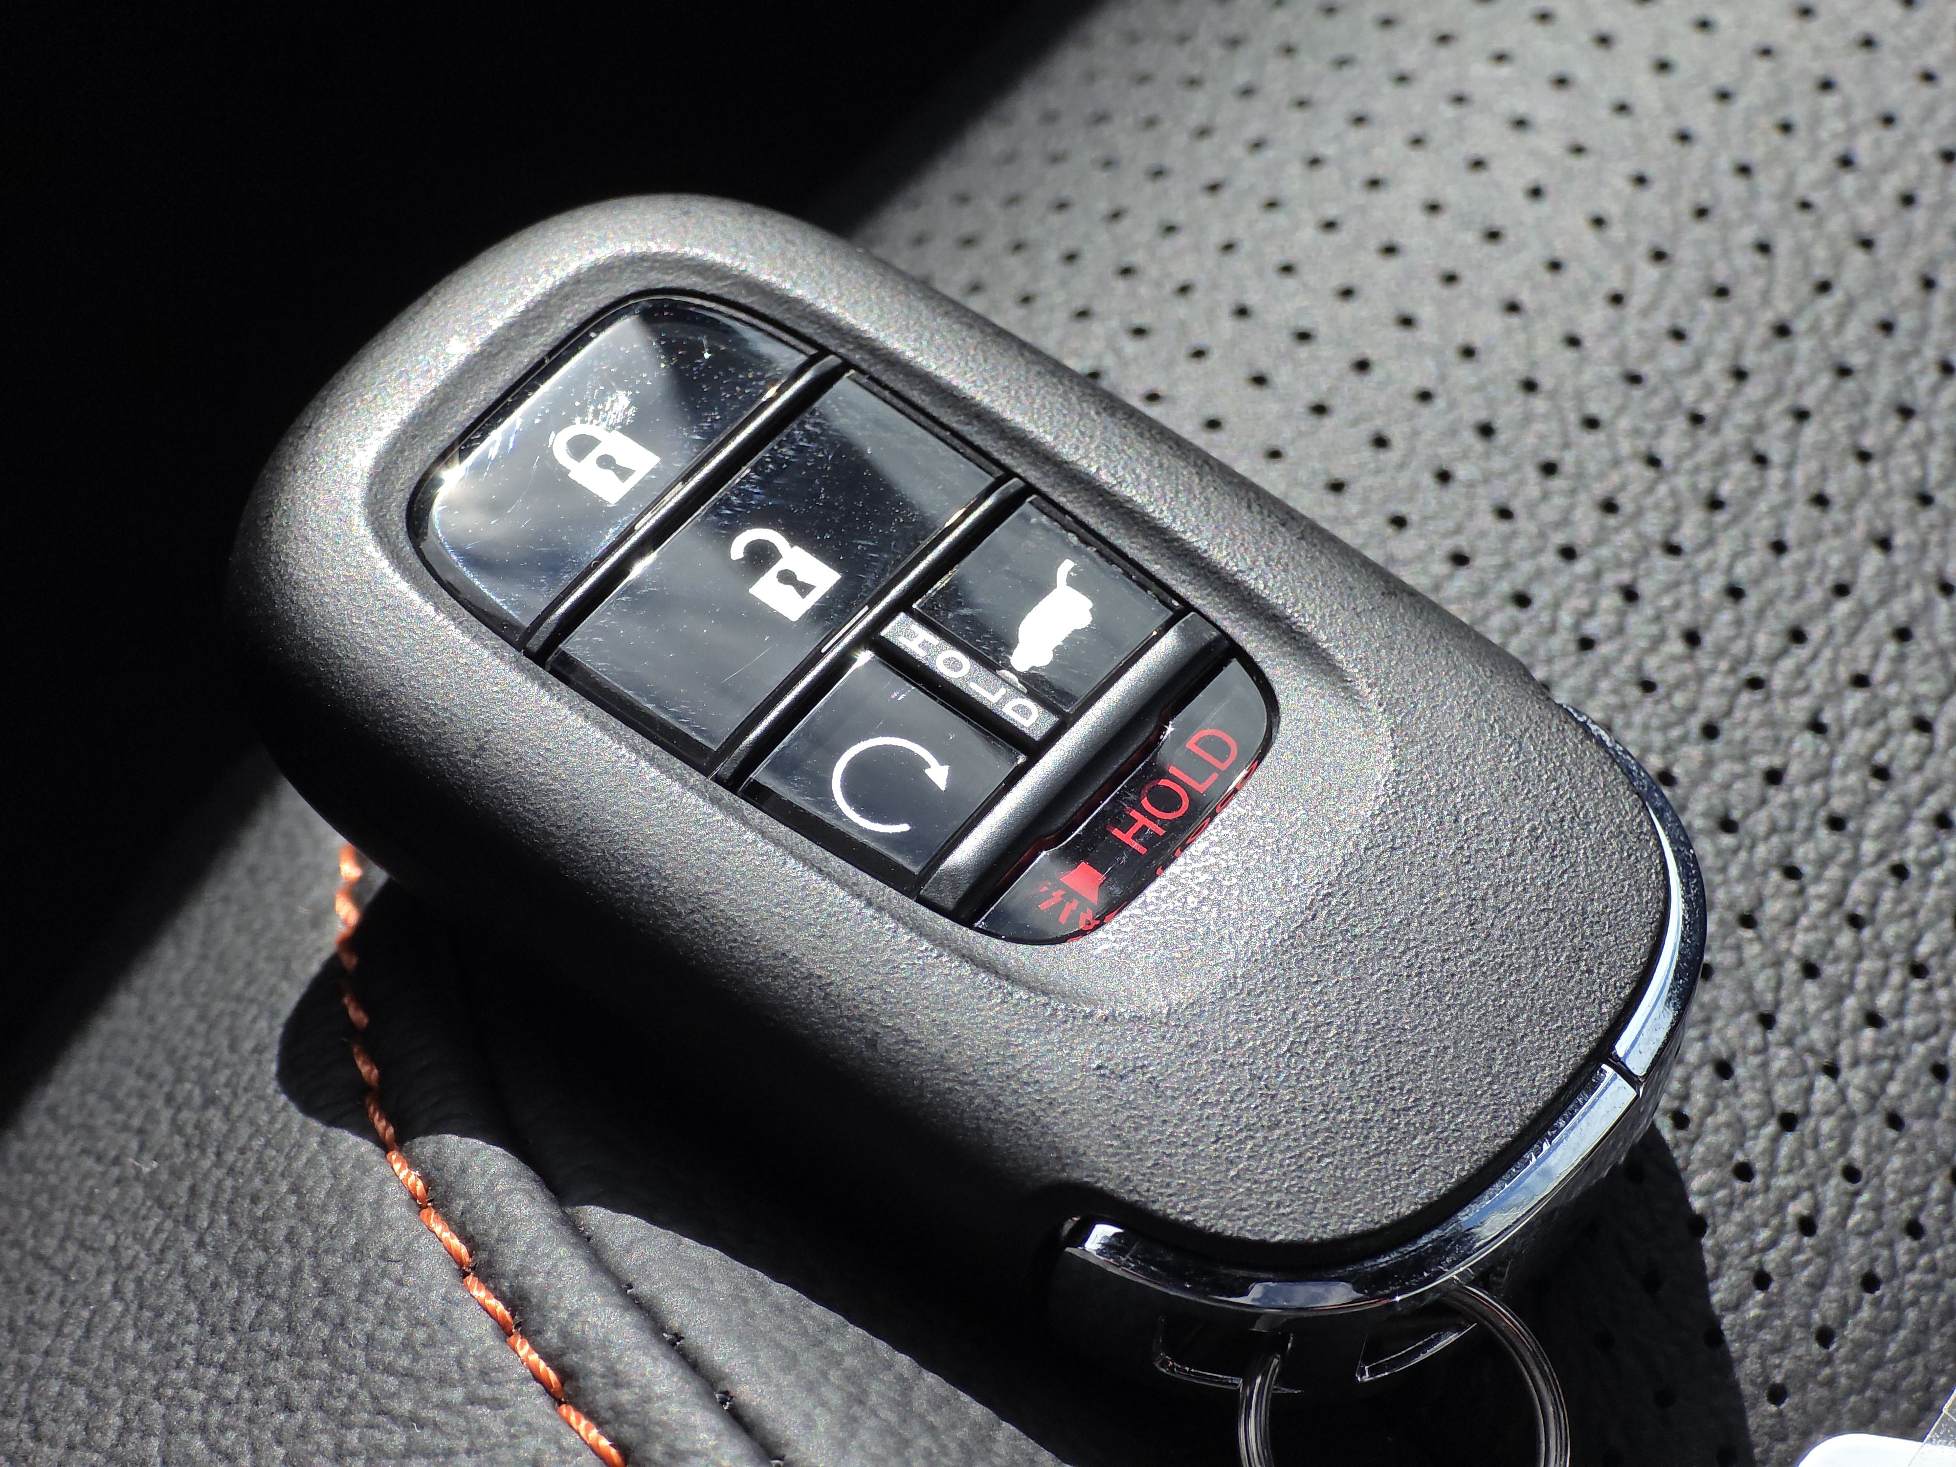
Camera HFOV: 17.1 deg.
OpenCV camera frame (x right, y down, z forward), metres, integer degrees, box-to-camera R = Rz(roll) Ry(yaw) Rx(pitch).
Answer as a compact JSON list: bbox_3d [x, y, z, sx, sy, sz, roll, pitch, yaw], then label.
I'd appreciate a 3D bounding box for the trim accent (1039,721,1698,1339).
[{"bbox_3d":[0.022,0.016,0.304,0.016,0.006,0.039,34,61,17],"label":"trim accent"}]

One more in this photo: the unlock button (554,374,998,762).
[{"bbox_3d":[-0.010,-0.007,0.313,0.010,0.002,0.022,34,61,17],"label":"unlock button"}]

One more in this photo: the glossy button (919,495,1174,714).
[{"bbox_3d":[0.003,-0.006,0.313,0.010,0.002,0.009,34,61,17],"label":"glossy button"}]

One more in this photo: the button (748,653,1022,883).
[{"bbox_3d":[-0.004,0.002,0.307,0.009,0.002,0.009,34,61,17],"label":"button"}]

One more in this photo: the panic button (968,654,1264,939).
[{"bbox_3d":[0.008,0.005,0.306,0.005,0.002,0.020,34,61,17],"label":"panic button"}]

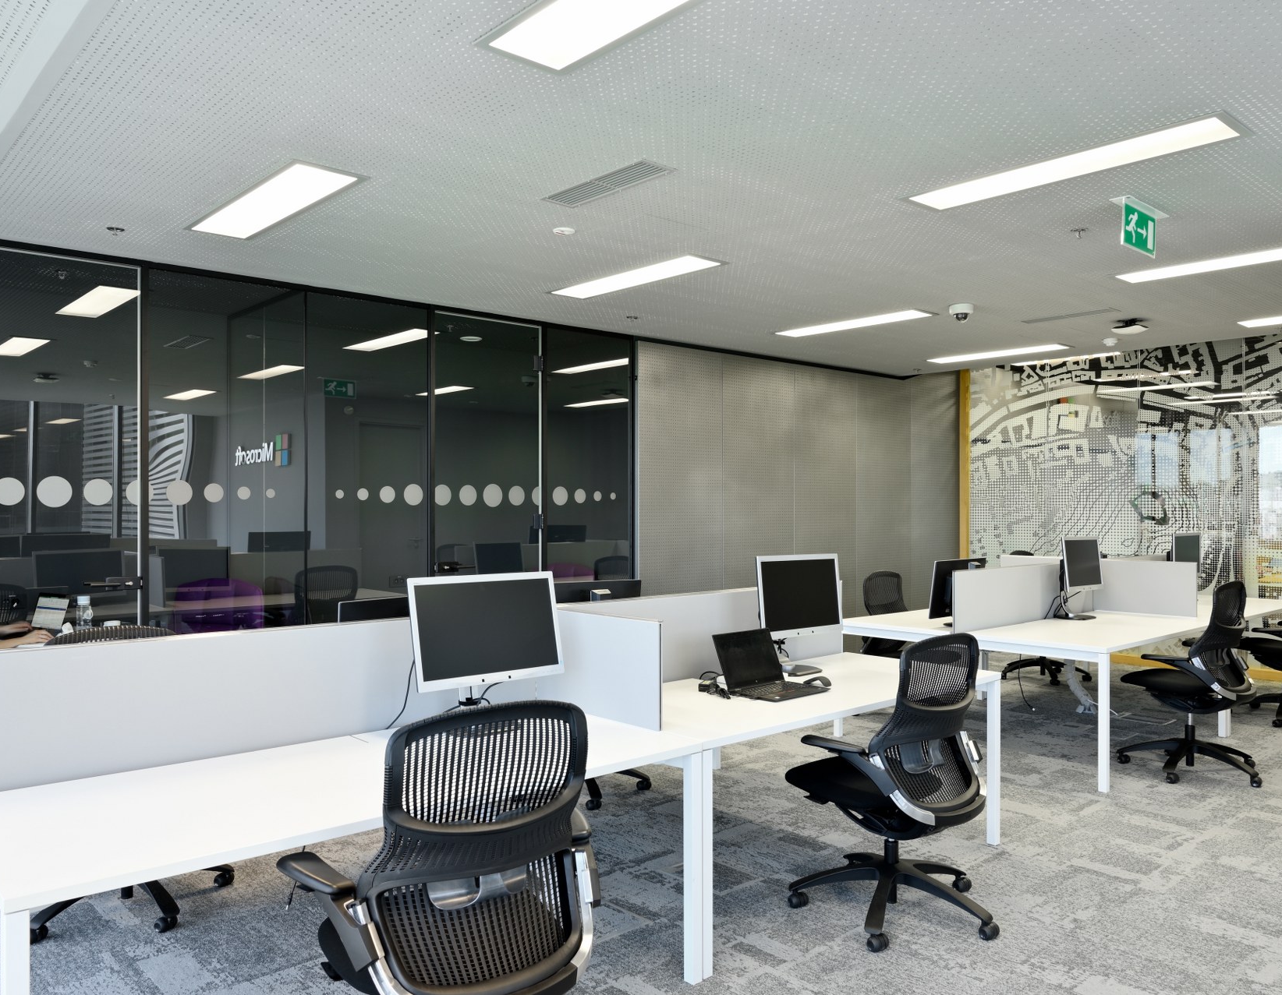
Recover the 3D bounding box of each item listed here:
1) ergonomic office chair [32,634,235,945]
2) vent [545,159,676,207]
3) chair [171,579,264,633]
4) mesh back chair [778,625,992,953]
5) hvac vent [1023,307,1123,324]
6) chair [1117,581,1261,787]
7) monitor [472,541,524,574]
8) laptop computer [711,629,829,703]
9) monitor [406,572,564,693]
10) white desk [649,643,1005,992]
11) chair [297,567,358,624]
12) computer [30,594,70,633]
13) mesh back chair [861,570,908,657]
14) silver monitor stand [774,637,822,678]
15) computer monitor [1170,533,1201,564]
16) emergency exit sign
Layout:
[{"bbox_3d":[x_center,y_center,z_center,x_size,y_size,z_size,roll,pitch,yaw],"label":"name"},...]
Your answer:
[{"bbox_3d":[-1.891,0.988,3.662,0.660,1.010,0.640,0,0,-39],"label":"ergonomic office chair"},{"bbox_3d":[-0.129,-1.241,3.935,0.170,0.030,0.645,0,0,-41],"label":"vent"},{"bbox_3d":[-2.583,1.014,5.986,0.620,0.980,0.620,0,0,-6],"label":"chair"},{"bbox_3d":[0.912,0.972,3.560,0.700,1.020,0.690,0,0,-41],"label":"mesh back chair"},{"bbox_3d":[2.845,-1.210,6.600,0.160,0.030,0.630,0,0,-41],"label":"hvac vent"},{"bbox_3d":[2.993,0.981,5.428,0.670,1.040,0.660,0,0,-38],"label":"chair"},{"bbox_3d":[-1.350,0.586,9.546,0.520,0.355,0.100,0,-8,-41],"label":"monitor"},{"bbox_3d":[0.508,0.642,3.885,0.335,0.215,0.320,0,0,-41],"label":"laptop computer"},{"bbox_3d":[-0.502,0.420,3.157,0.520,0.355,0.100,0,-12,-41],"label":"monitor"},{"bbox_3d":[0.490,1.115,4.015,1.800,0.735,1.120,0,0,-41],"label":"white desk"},{"bbox_3d":[-2.394,1.001,7.434,0.660,1.020,0.640,0,0,-31],"label":"chair"},{"bbox_3d":[-3.270,0.645,5.430,0.310,0.215,0.280,0,0,39],"label":"computer"},{"bbox_3d":[1.840,0.990,6.780,0.700,1.000,0.700,0,0,-41],"label":"mesh back chair"},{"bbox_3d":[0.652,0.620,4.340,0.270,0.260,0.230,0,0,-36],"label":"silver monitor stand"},{"bbox_3d":[4.190,0.518,7.650,0.410,0.480,0.220,0,0,-33],"label":"computer monitor"},{"bbox_3d":[2.137,-1.142,4.262,0.430,0.190,0.070,0,0,-41],"label":"emergency exit sign"}]

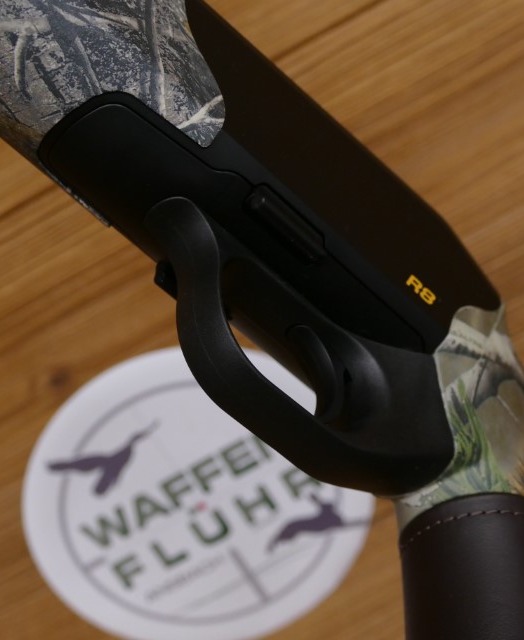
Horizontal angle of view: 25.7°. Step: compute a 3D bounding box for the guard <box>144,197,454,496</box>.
[{"bbox_3d":[0.009,0.012,0.320,0.108,0.043,0.029,40,133,-14],"label":"guard"}]

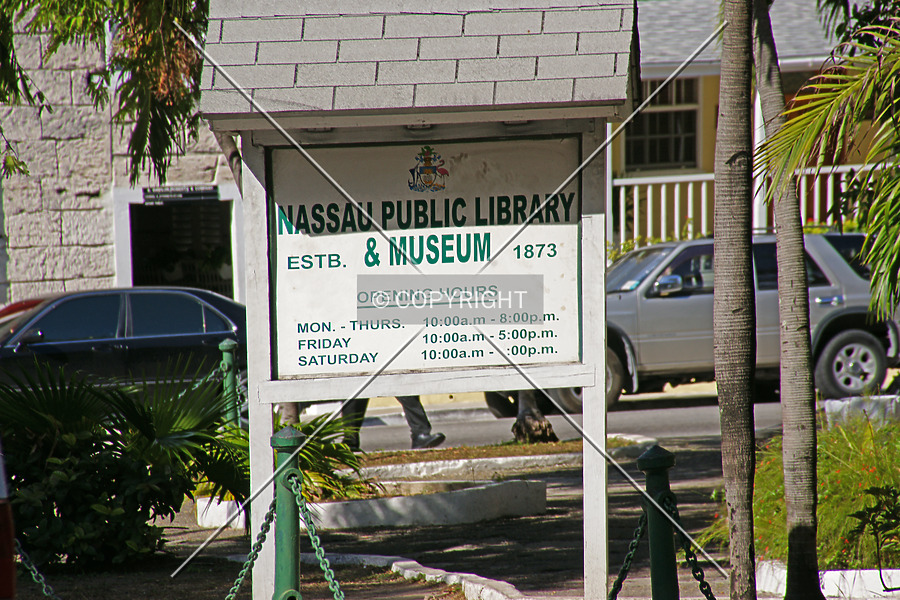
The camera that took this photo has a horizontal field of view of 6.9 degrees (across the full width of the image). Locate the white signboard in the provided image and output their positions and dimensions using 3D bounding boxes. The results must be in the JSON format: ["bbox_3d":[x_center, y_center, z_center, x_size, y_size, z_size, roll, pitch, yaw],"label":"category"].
[{"bbox_3d":[-0.090,-0.167,29.100,1.220,0.920,0.050,-1,2,3],"label":"white signboard"}]

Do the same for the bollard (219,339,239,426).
[{"bbox_3d":[-1.516,0.742,52.000,0.132,0.950,0.132,-2,0,0],"label":"bollard"}]

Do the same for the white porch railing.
[{"bbox_3d":[3.096,-0.868,77.000,3.100,0.920,0.080,-2,2,-14],"label":"white porch railing"}]

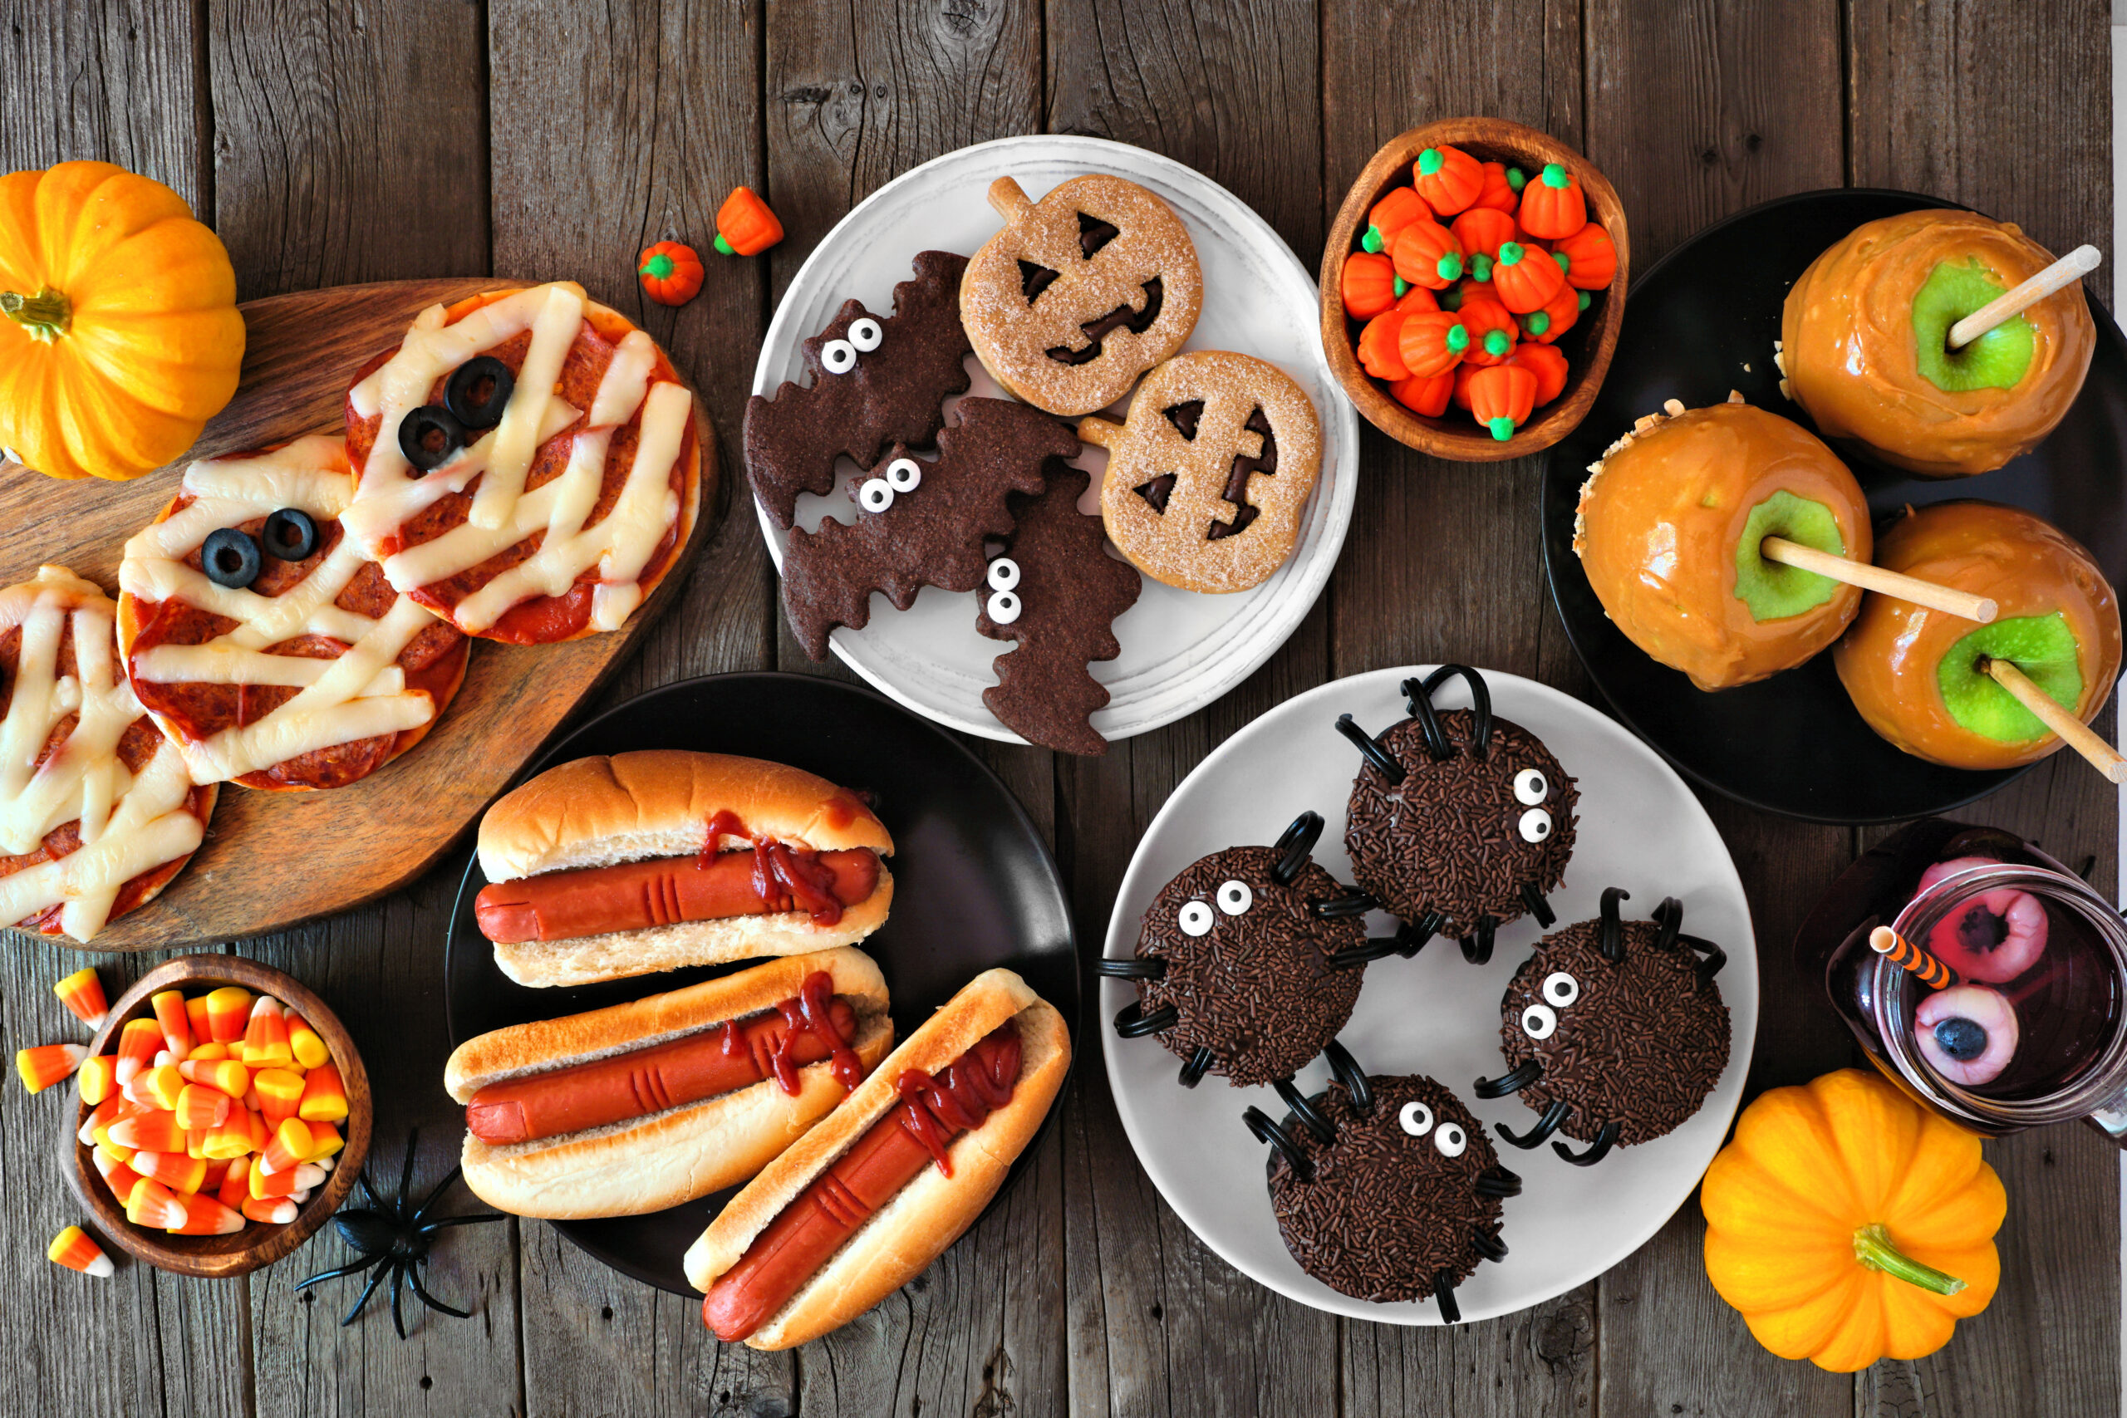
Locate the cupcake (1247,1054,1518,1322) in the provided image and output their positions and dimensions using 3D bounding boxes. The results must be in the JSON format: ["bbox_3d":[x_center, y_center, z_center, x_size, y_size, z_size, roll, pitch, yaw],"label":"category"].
[{"bbox_3d":[0.096,0.144,0.651,0.088,0.052,0.071,36,92,-1],"label":"cupcake"}]

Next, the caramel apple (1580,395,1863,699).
[{"bbox_3d":[0.201,-0.050,0.648,0.086,0.082,0.086,-3,102,-13],"label":"caramel apple"}]

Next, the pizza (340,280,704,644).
[{"bbox_3d":[-0.170,-0.078,0.671,0.112,0.019,0.112,0,90,-2],"label":"pizza"}]

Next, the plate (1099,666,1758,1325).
[{"bbox_3d":[0.118,0.092,0.693,0.211,0.022,0.211,0,92,0],"label":"plate"}]

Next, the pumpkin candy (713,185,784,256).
[{"bbox_3d":[-0.099,-0.153,0.666,0.021,0.021,0.021,45,103,-1],"label":"pumpkin candy"}]

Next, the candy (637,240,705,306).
[{"bbox_3d":[-0.127,-0.141,0.687,0.021,0.018,0.021,0,92,0],"label":"candy"}]

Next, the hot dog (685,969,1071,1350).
[{"bbox_3d":[-0.054,0.141,0.651,0.147,0.050,0.058,-45,91,1],"label":"hot dog"}]

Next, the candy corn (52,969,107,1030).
[{"bbox_3d":[-0.322,0.096,0.698,0.015,0.010,0.022,-27,92,1],"label":"candy corn"}]

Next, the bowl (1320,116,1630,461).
[{"bbox_3d":[0.122,-0.126,0.654,0.094,0.046,0.103,0,92,0],"label":"bowl"}]

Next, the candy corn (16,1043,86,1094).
[{"bbox_3d":[-0.323,0.115,0.679,0.022,0.011,0.015,-19,92,1],"label":"candy corn"}]

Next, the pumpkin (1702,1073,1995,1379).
[{"bbox_3d":[0.252,0.163,0.674,0.094,0.062,0.094,0,92,0],"label":"pumpkin"}]

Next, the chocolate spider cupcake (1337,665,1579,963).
[{"bbox_3d":[0.123,0.034,0.667,0.074,0.056,0.090,-7,92,0],"label":"chocolate spider cupcake"}]

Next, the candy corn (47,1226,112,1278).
[{"bbox_3d":[-0.314,0.173,0.680,0.021,0.011,0.013,35,92,-1],"label":"candy corn"}]

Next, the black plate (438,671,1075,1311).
[{"bbox_3d":[-0.094,0.085,0.672,0.197,0.022,0.197,0,92,0],"label":"black plate"}]

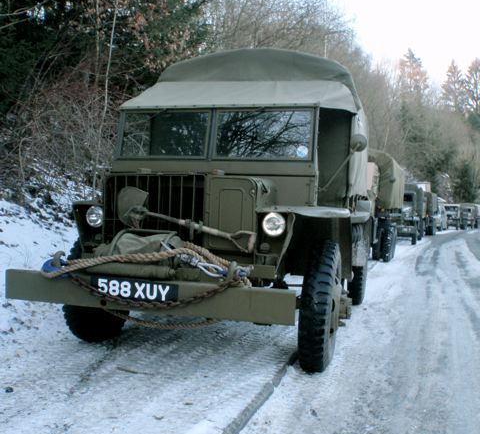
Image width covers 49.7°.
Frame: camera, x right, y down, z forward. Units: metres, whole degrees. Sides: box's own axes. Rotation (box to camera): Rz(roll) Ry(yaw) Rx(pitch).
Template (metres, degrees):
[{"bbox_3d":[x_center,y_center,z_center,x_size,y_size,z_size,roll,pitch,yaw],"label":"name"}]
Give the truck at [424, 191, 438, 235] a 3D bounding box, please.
[{"bbox_3d":[10.147,-0.307,30.142,2.220,2.680,6.300,3,1,26],"label":"truck"}]

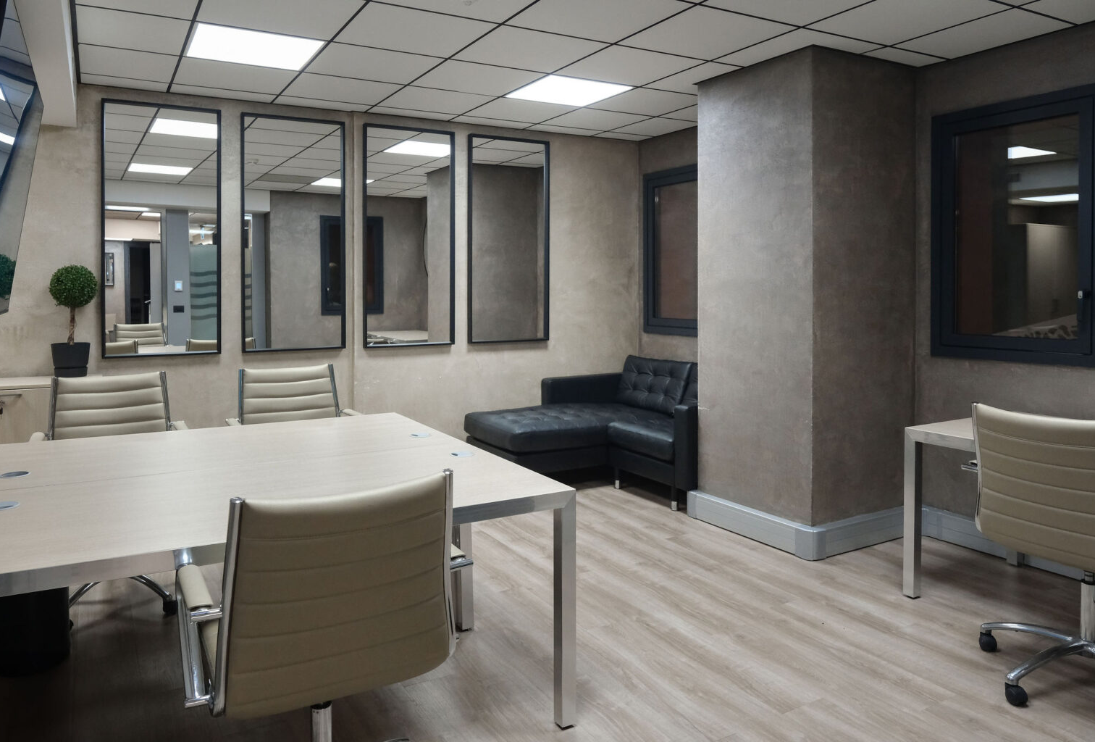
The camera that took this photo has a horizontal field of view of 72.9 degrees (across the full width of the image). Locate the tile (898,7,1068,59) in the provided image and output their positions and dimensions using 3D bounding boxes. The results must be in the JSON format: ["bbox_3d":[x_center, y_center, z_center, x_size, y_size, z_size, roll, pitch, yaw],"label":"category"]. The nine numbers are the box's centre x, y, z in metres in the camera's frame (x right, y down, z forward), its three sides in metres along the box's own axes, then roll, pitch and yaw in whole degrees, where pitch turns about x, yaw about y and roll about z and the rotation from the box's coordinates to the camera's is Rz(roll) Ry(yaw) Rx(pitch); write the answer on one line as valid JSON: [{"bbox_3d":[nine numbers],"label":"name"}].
[{"bbox_3d":[2.031,-1.584,3.495,0.465,0.020,0.600,-5,8,-30],"label":"tile"}]

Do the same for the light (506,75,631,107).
[{"bbox_3d":[0.130,-1.733,4.571,0.610,0.030,0.610,-5,8,-30],"label":"light"}]

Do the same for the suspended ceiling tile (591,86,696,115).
[{"bbox_3d":[0.663,-1.771,4.861,0.610,0.030,0.610,-5,8,-30],"label":"suspended ceiling tile"}]

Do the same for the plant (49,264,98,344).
[{"bbox_3d":[-2.623,-0.370,4.100,0.235,0.435,0.235,-5,9,-29],"label":"plant"}]

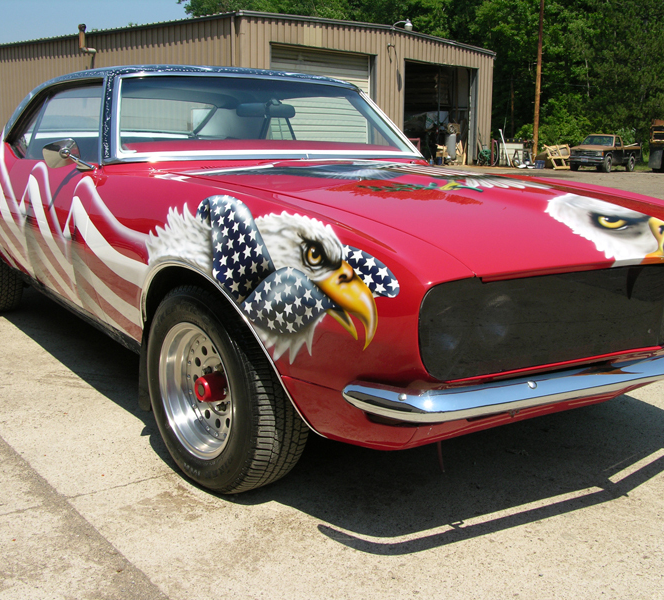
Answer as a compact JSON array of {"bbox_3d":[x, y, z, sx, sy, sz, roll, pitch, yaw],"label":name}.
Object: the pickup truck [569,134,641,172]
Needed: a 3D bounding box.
[{"bbox_3d":[12.651,-6.772,37.287,1.670,1.640,4.800,9,14,38],"label":"pickup truck"}]

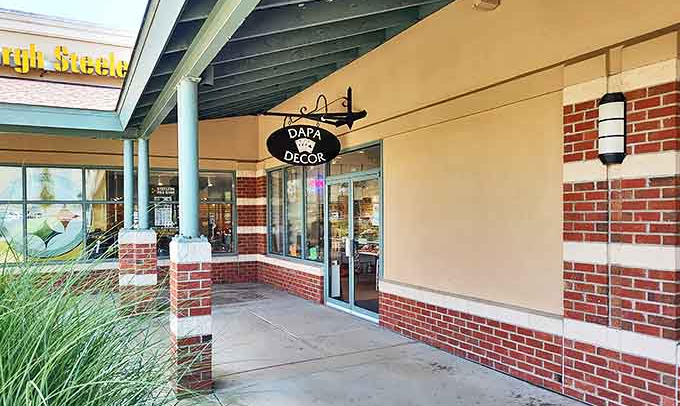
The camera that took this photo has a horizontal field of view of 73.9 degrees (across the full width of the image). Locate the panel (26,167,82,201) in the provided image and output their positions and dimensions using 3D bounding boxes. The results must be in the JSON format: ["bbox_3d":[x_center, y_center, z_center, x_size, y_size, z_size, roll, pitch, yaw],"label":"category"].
[{"bbox_3d":[-5.674,-0.370,9.020,0.948,0.675,0.060,0,-2,-29],"label":"panel"}]

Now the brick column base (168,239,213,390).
[{"bbox_3d":[-1.378,1.016,4.169,0.305,1.330,0.310,0,-2,-30],"label":"brick column base"}]

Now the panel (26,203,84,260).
[{"bbox_3d":[-5.661,0.584,8.995,0.948,1.123,0.060,0,-2,-29],"label":"panel"}]

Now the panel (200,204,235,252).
[{"bbox_3d":[-2.833,0.552,10.098,0.930,1.100,0.050,0,-2,-25],"label":"panel"}]

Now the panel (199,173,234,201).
[{"bbox_3d":[-2.840,-0.348,10.120,0.930,0.660,0.050,0,-2,-25],"label":"panel"}]

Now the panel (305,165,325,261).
[{"bbox_3d":[-0.475,0.126,8.358,0.060,1.911,0.800,0,-2,-29],"label":"panel"}]

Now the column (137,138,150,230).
[{"bbox_3d":[-3.394,-0.320,7.810,0.195,1.572,0.195,0,-2,-29],"label":"column"}]

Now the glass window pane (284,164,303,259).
[{"bbox_3d":[-0.925,0.175,8.920,0.050,1.780,0.820,0,0,-30],"label":"glass window pane"}]

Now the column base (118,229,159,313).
[{"bbox_3d":[-3.468,1.160,7.757,0.547,1.414,0.500,0,-2,-29],"label":"column base"}]

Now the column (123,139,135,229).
[{"bbox_3d":[-3.408,-0.299,7.300,0.150,1.450,0.150,0,-2,-30],"label":"column"}]

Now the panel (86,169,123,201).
[{"bbox_3d":[-4.804,-0.369,9.508,0.942,0.675,0.060,0,-2,-29],"label":"panel"}]

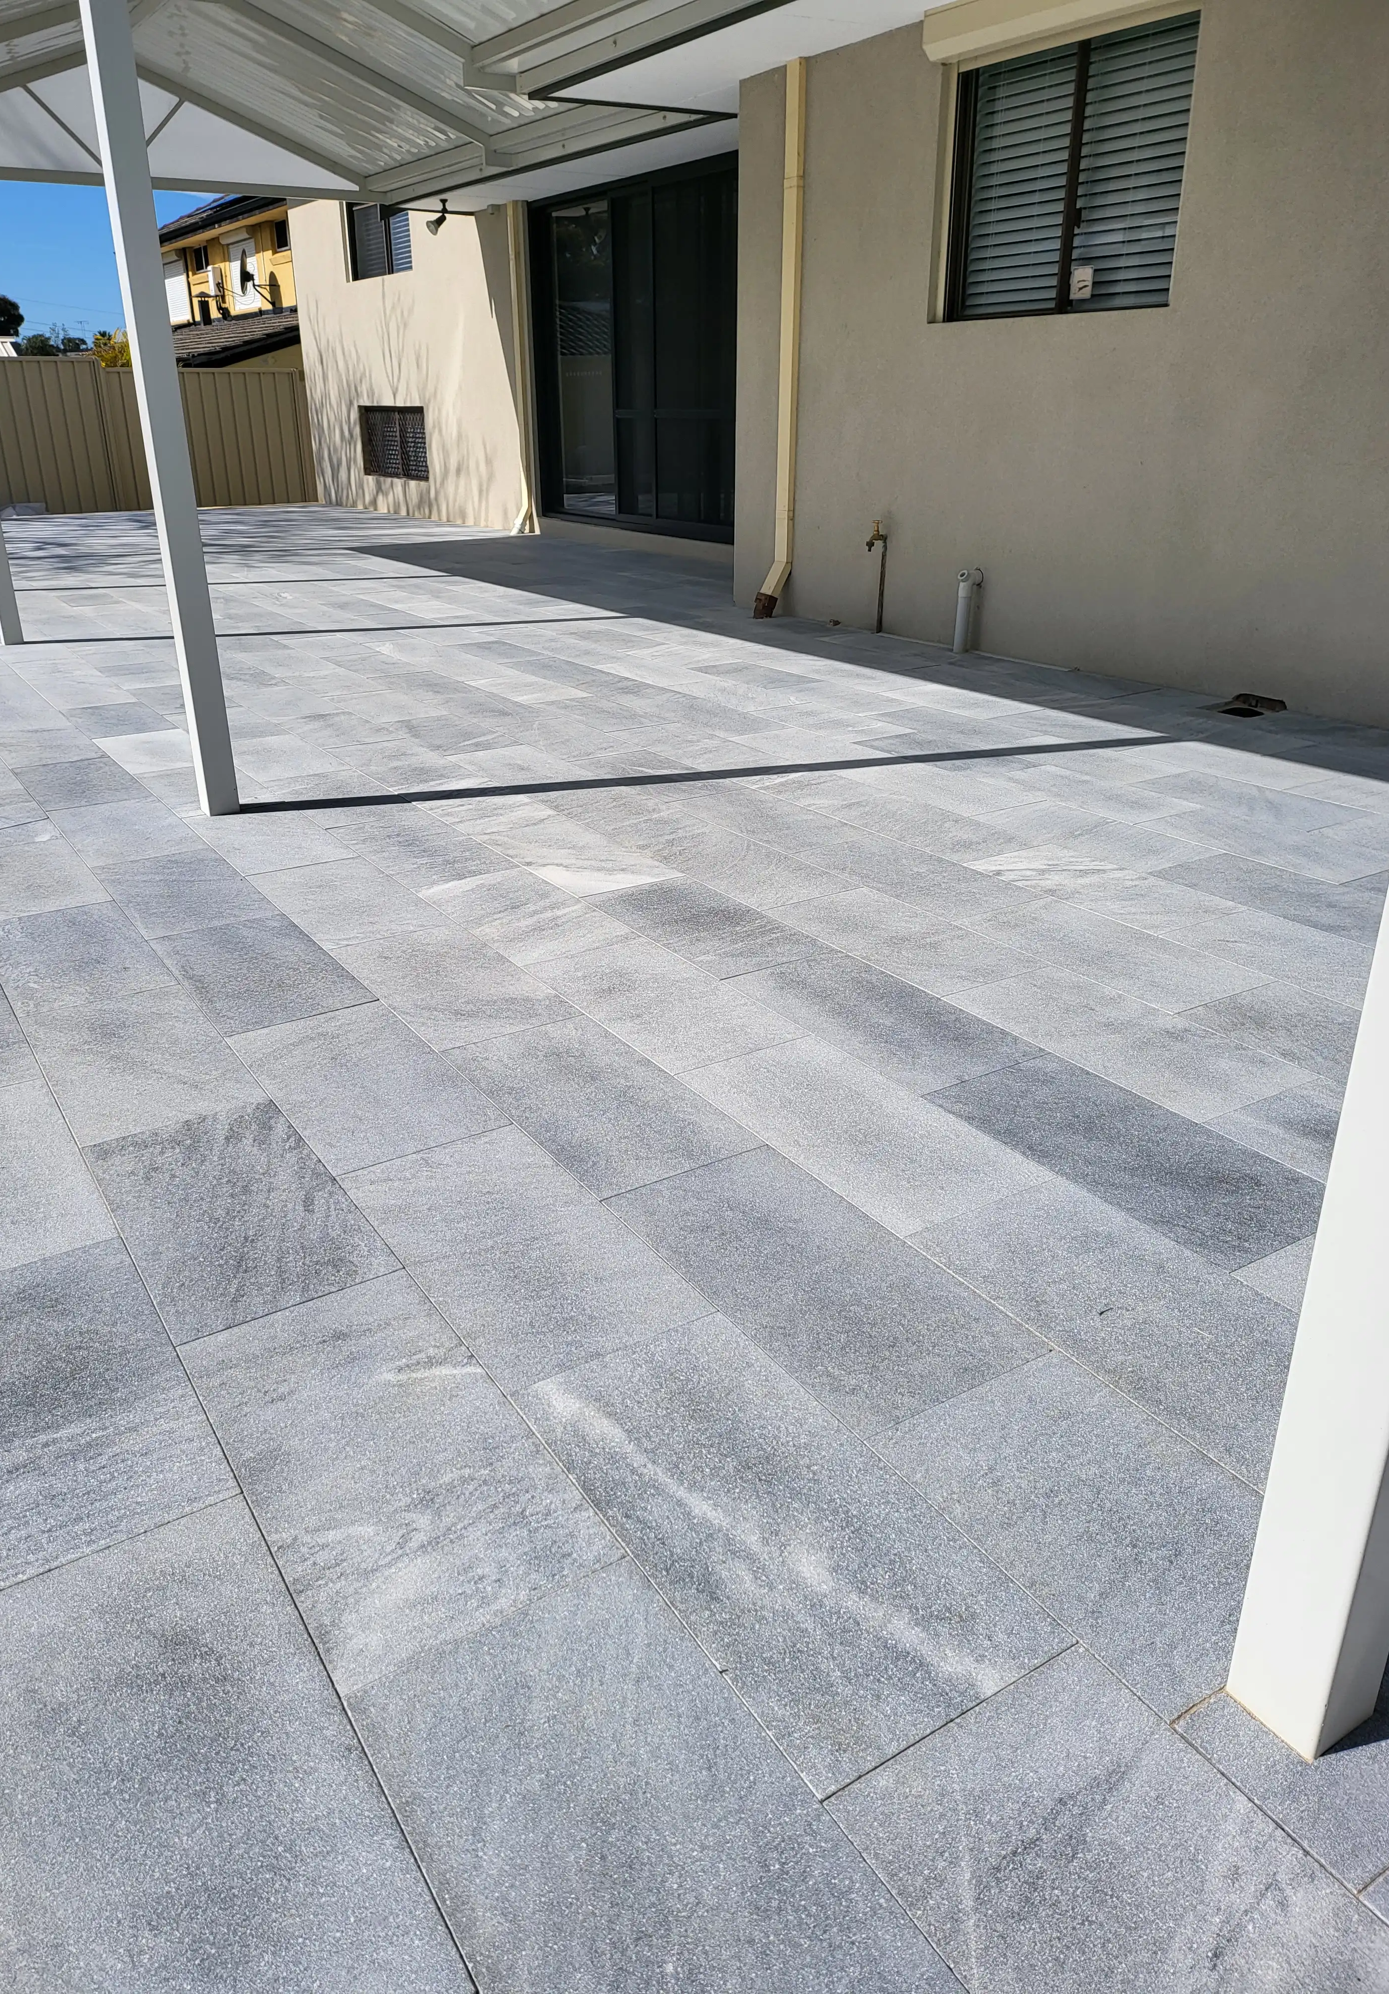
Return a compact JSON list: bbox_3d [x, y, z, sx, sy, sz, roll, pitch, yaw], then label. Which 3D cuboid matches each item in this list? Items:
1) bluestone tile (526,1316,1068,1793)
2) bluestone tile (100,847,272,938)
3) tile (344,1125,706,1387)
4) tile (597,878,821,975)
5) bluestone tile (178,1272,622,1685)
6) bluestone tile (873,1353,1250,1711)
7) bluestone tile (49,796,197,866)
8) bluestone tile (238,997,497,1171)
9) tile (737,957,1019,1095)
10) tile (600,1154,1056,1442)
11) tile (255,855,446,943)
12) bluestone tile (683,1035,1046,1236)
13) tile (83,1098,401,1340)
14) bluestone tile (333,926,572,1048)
[{"bbox_3d":[0.073,0.550,1.470,0.300,0.020,0.601,-15,27,-29],"label":"bluestone tile"},{"bbox_3d":[-1.228,-0.246,3.326,0.300,0.024,0.600,-15,27,-29],"label":"bluestone tile"},{"bbox_3d":[-0.255,0.348,1.931,0.300,0.024,0.600,-15,27,-29],"label":"tile"},{"bbox_3d":[0.018,-0.153,3.078,0.300,0.024,0.600,-15,27,-29],"label":"tile"},{"bbox_3d":[-0.354,0.510,1.560,0.300,0.024,0.600,-15,27,-29],"label":"bluestone tile"},{"bbox_3d":[0.434,0.547,1.467,0.300,0.020,0.427,-15,27,-29],"label":"bluestone tile"},{"bbox_3d":[-1.557,-0.449,3.807,0.300,0.020,0.601,-15,27,-29],"label":"bluestone tile"},{"bbox_3d":[-0.578,0.151,2.393,0.300,0.024,0.600,-15,27,-29],"label":"bluestone tile"},{"bbox_3d":[0.343,0.046,2.612,0.300,0.024,0.600,-15,27,-29],"label":"tile"},{"bbox_3d":[0.155,0.376,1.867,0.300,0.020,0.601,-15,27,-29],"label":"tile"},{"bbox_3d":[-0.823,-0.223,3.269,0.300,0.020,0.601,-15,27,-29],"label":"tile"},{"bbox_3d":[0.255,0.214,2.235,0.300,0.020,0.601,-15,27,-29],"label":"bluestone tile"},{"bbox_3d":[-0.677,0.313,2.023,0.300,0.024,0.600,-15,27,-29],"label":"tile"},{"bbox_3d":[-0.497,-0.024,2.802,0.300,0.020,0.601,-15,27,-29],"label":"bluestone tile"}]

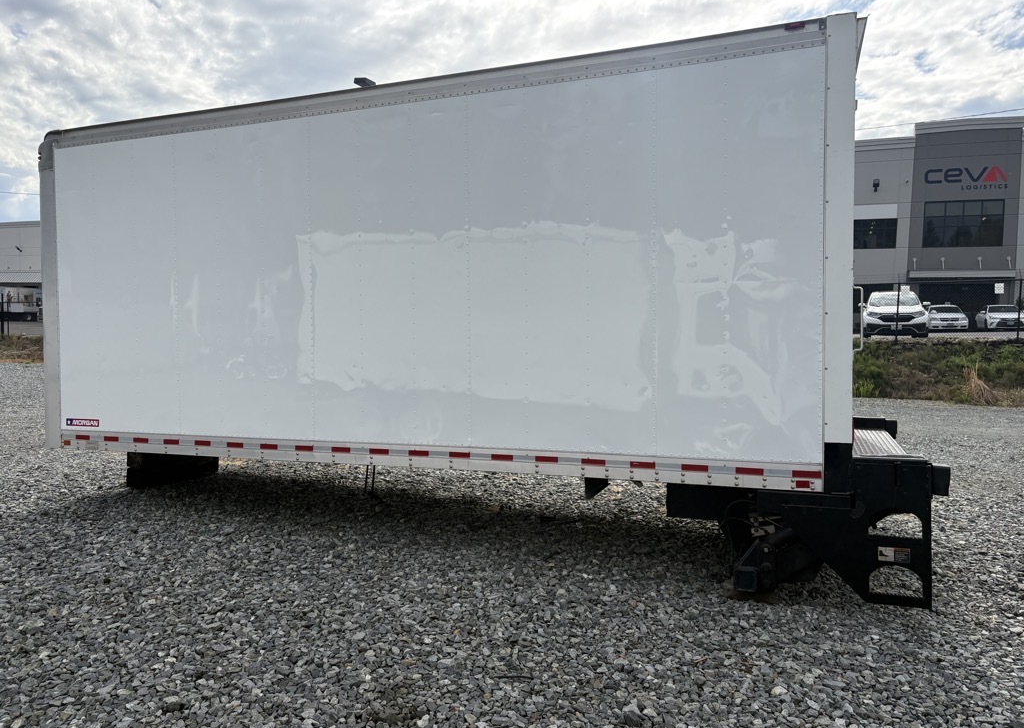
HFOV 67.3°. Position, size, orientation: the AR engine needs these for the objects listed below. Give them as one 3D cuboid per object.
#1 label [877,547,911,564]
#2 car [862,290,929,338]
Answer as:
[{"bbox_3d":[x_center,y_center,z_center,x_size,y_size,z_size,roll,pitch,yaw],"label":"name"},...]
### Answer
[{"bbox_3d":[2.045,1.021,4.110,0.156,0.077,0.004,1,2,21],"label":"label"},{"bbox_3d":[12.700,-1.550,25.550,1.870,1.680,4.600,2,4,24],"label":"car"}]

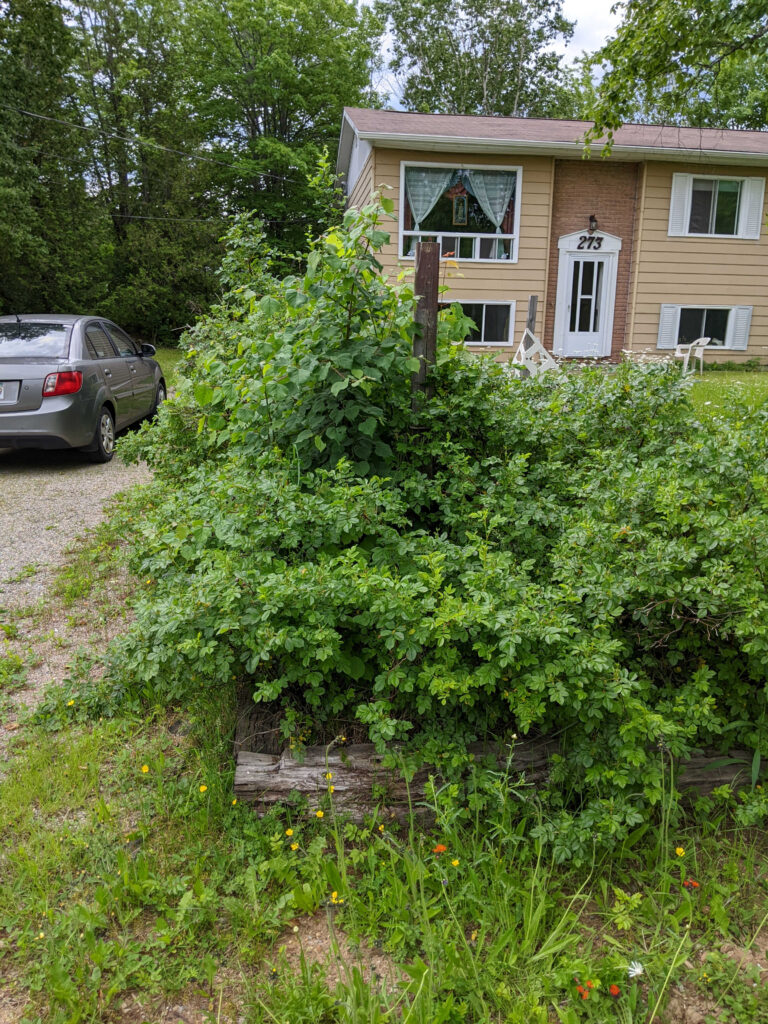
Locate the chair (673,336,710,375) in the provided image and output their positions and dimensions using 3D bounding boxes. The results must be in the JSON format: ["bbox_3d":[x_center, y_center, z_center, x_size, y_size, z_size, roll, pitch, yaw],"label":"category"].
[{"bbox_3d":[6.345,-3.197,16.400,0.570,0.780,0.560,0,13,-6],"label":"chair"}]

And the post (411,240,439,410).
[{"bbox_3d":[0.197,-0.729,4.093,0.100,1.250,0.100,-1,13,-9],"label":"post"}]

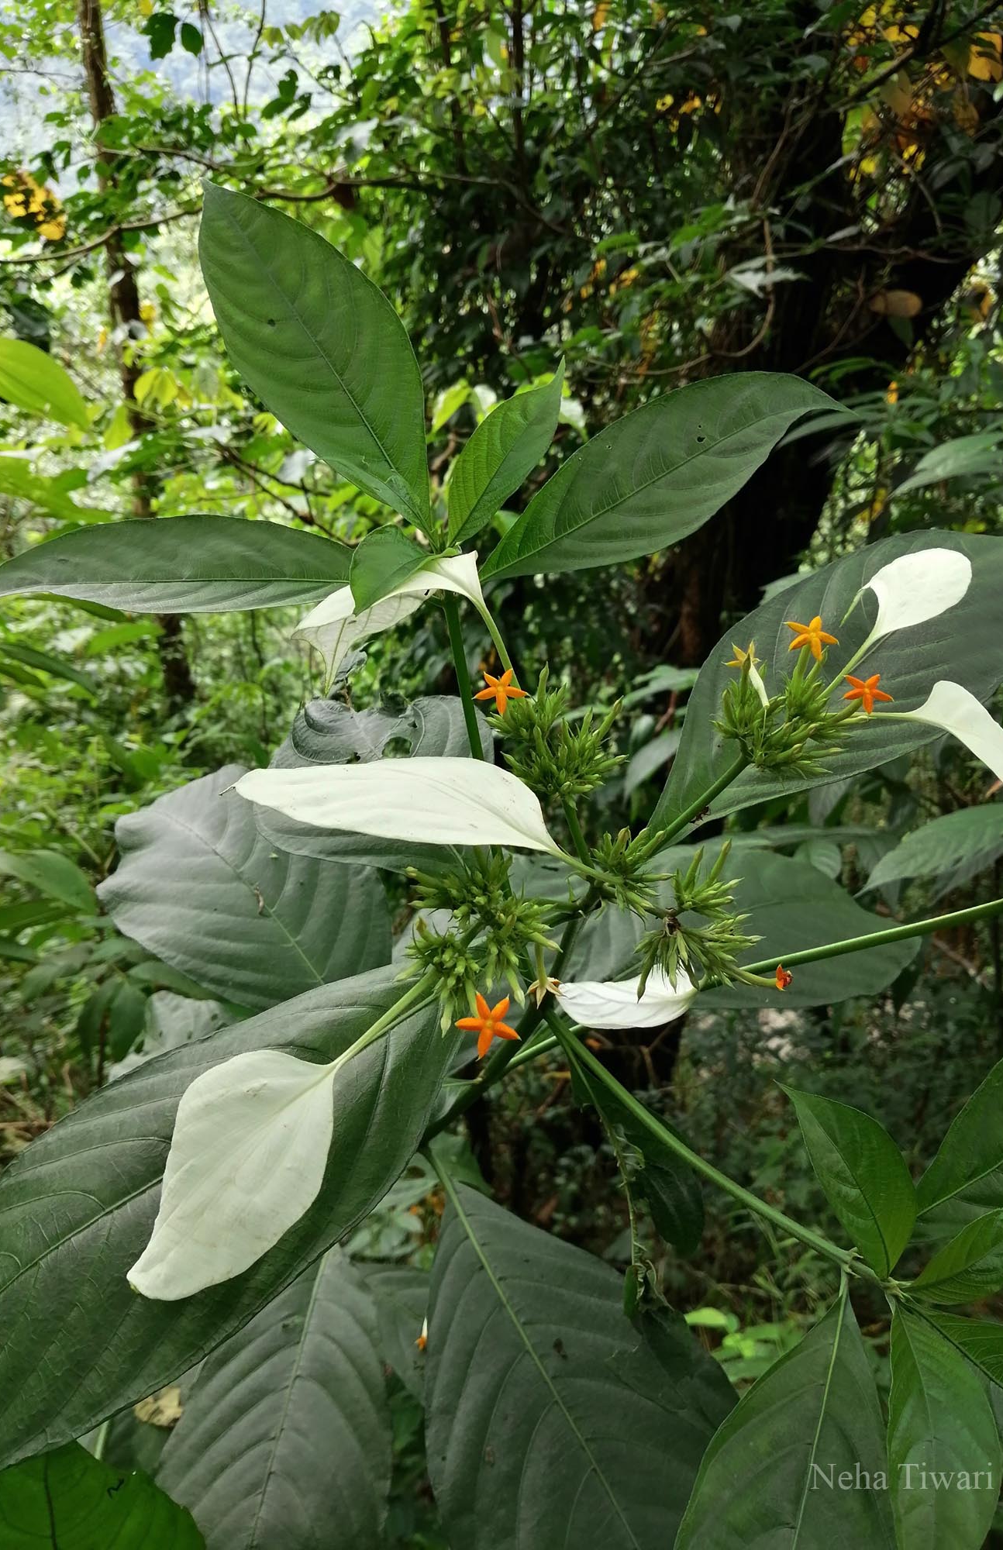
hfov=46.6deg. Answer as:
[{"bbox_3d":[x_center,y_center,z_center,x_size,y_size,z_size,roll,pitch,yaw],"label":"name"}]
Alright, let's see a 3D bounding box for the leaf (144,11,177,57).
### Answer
[{"bbox_3d":[-0.821,-1.784,2.800,0.075,0.105,0.040,-2,16,-6],"label":"leaf"}]

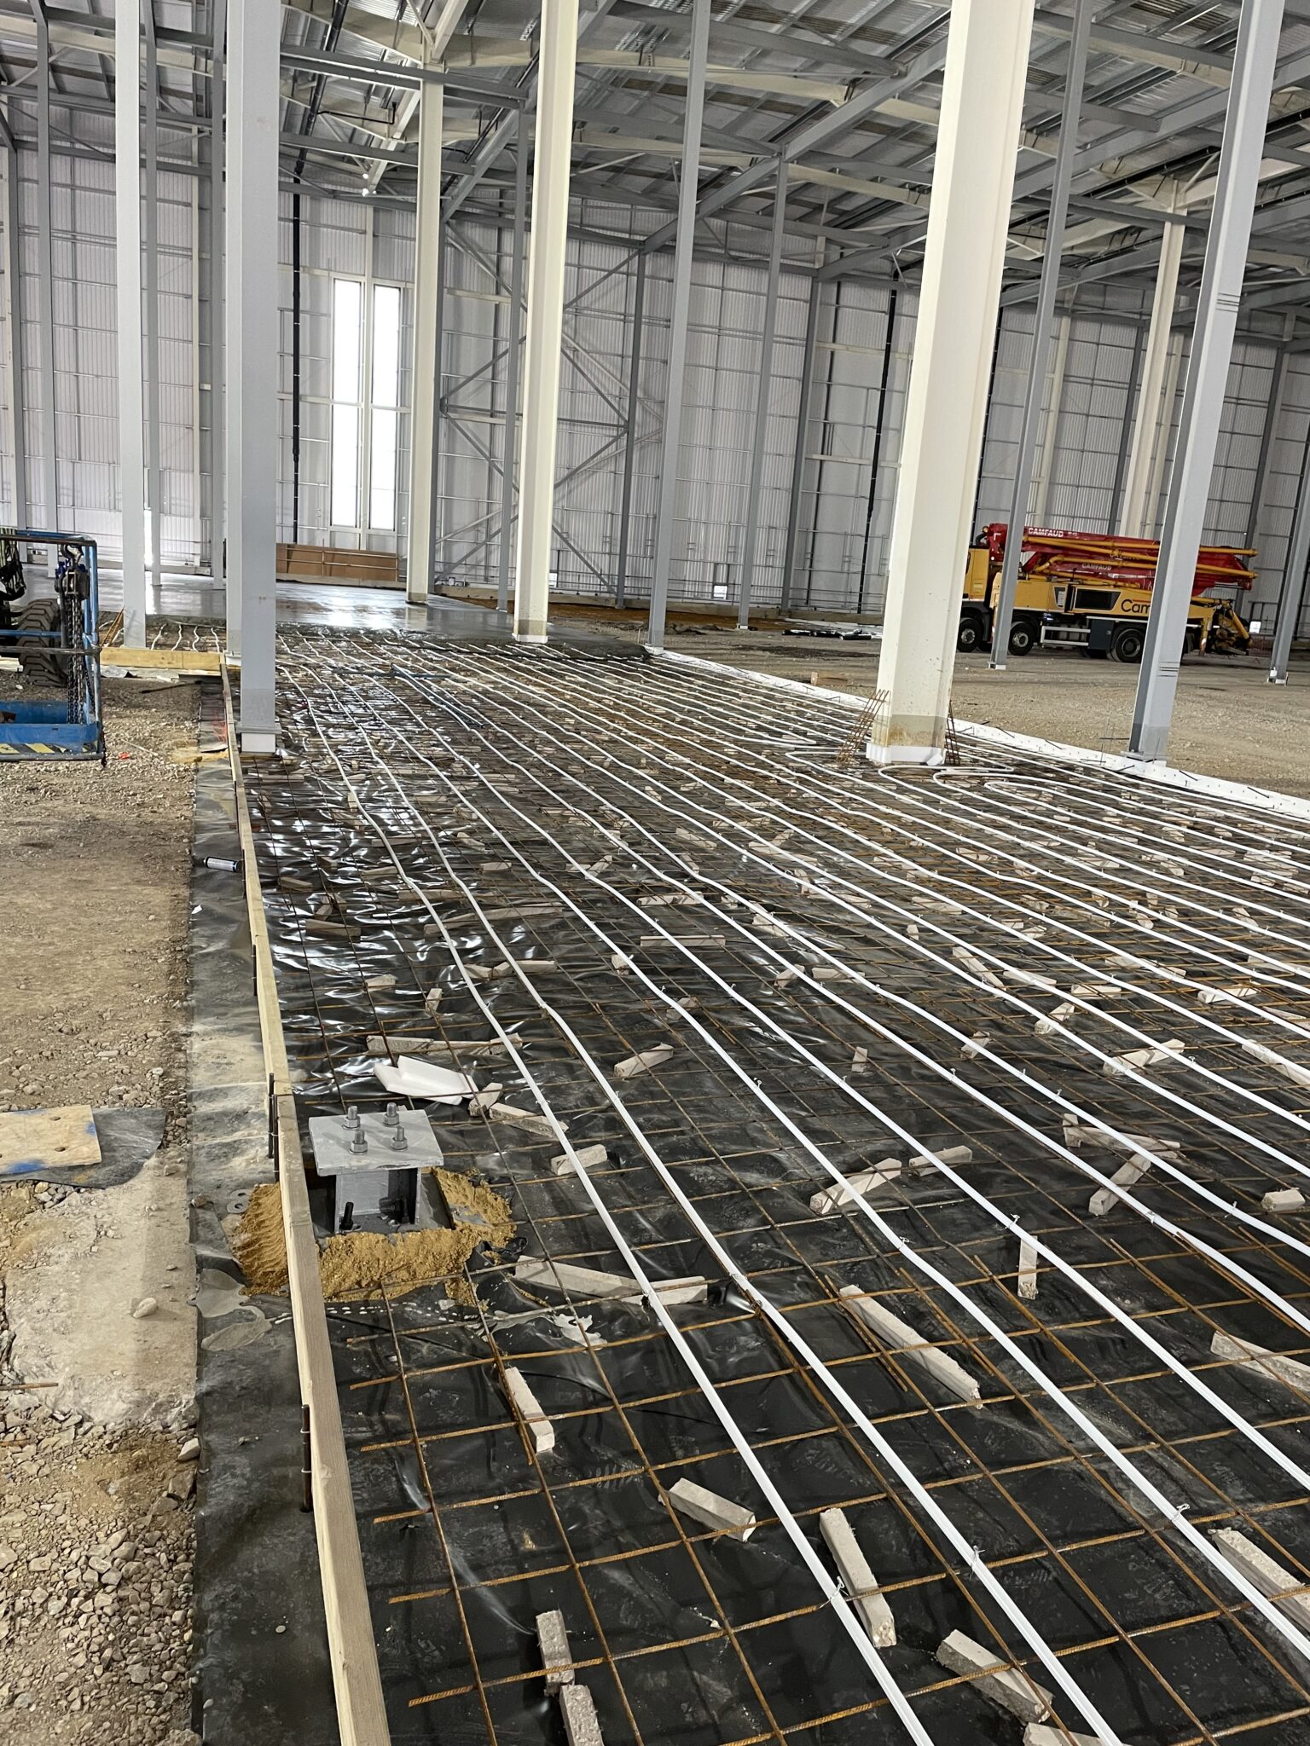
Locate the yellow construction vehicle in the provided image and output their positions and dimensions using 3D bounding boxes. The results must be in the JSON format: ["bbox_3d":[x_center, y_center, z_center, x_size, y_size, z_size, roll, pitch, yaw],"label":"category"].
[{"bbox_3d":[13.913,-8.998,42.422,11.600,3.920,2.550,1,13,-11],"label":"yellow construction vehicle"}]

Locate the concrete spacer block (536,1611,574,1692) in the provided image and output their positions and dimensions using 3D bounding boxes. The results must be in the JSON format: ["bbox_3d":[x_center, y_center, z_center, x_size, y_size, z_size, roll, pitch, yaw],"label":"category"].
[{"bbox_3d":[-0.159,1.234,2.075,0.041,0.031,0.135,0,13,-13],"label":"concrete spacer block"}]

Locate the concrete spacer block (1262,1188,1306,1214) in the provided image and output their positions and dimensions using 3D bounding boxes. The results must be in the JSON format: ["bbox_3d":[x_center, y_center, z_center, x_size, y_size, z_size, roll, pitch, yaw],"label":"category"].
[{"bbox_3d":[1.778,0.928,3.704,0.098,0.034,0.040,1,13,-8],"label":"concrete spacer block"}]

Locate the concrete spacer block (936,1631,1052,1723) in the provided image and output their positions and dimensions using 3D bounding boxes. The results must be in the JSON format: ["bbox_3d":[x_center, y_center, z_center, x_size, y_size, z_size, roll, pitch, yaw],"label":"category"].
[{"bbox_3d":[0.534,1.261,2.058,0.040,0.036,0.172,-9,18,-44],"label":"concrete spacer block"}]

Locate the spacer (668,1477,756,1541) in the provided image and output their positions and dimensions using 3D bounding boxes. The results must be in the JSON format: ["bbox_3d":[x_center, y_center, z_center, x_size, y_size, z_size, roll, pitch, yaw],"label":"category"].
[{"bbox_3d":[0.100,1.165,2.407,0.168,0.033,0.043,11,15,32],"label":"spacer"}]

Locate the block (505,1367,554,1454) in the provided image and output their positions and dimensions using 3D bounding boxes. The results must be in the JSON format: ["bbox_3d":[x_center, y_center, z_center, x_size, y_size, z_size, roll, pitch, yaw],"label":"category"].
[{"bbox_3d":[-0.259,1.087,2.665,0.037,0.036,0.232,-2,14,-23],"label":"block"}]

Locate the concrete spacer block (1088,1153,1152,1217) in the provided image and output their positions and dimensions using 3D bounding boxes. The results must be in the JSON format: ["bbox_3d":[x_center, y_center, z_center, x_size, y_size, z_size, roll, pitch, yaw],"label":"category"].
[{"bbox_3d":[1.339,0.893,3.771,0.041,0.037,0.370,13,16,36],"label":"concrete spacer block"}]

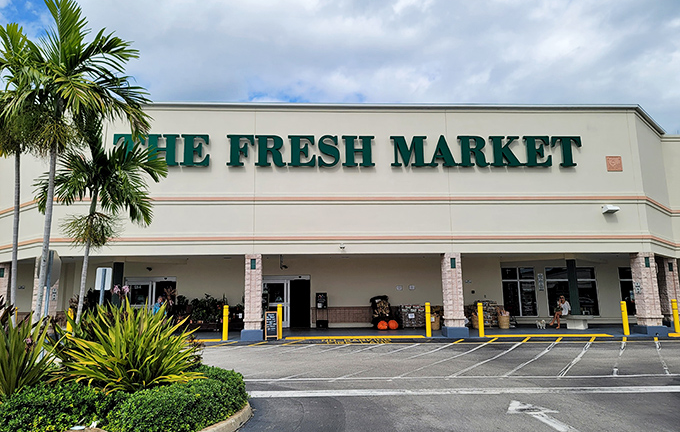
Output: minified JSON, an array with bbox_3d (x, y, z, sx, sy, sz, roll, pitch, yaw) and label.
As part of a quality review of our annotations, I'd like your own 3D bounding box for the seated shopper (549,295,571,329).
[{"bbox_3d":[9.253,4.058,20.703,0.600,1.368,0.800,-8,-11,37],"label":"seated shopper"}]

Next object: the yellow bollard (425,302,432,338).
[{"bbox_3d":[3.214,3.771,17.813,0.185,1.211,0.185,0,-10,-2],"label":"yellow bollard"}]

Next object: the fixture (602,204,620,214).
[{"bbox_3d":[10.123,-0.282,18.300,0.430,0.270,0.420,0,-10,-2],"label":"fixture"}]

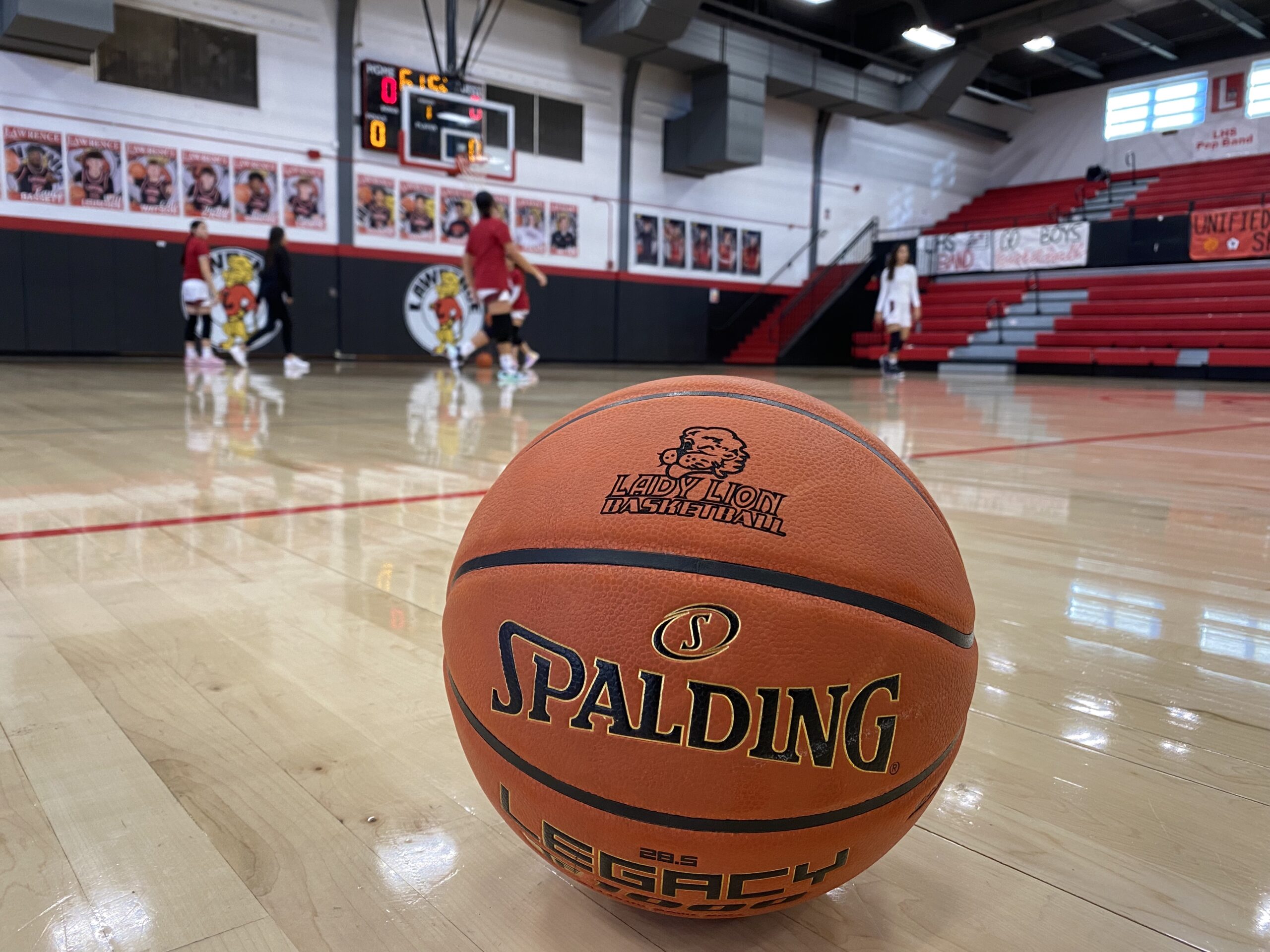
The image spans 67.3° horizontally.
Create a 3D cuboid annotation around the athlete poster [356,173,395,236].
[{"bbox_3d":[-4.944,-5.172,18.309,0.754,1.089,0.025,-5,9,-39],"label":"athlete poster"}]

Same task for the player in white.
[{"bbox_3d":[3.347,-2.090,12.191,0.520,1.680,0.380,0,7,-7],"label":"player in white"}]

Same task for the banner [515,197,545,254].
[{"bbox_3d":[-2.237,-5.383,20.538,0.754,1.089,0.025,-5,9,-39],"label":"banner"}]

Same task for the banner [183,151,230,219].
[{"bbox_3d":[-7.131,-4.830,15.883,0.732,1.068,0.030,-5,9,-38],"label":"banner"}]

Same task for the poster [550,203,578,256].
[{"bbox_3d":[-1.518,-5.254,20.343,0.710,1.081,0.030,-5,9,-38],"label":"poster"}]

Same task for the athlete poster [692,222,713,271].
[{"bbox_3d":[1.601,-5.480,22.823,0.710,1.099,0.030,-5,9,-38],"label":"athlete poster"}]

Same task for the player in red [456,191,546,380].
[{"bbox_3d":[-1.283,-1.807,9.104,0.600,1.700,0.720,8,10,43],"label":"player in red"}]

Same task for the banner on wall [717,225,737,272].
[{"bbox_3d":[2.364,-5.759,24.326,0.681,1.133,0.025,-5,9,-39],"label":"banner on wall"}]

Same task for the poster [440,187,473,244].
[{"bbox_3d":[-3.599,-5.268,19.418,0.754,1.089,0.025,-5,9,-39],"label":"poster"}]

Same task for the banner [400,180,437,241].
[{"bbox_3d":[-4.282,-5.213,18.856,0.754,1.089,0.025,-5,9,-39],"label":"banner"}]

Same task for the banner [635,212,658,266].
[{"bbox_3d":[0.266,-5.383,21.761,0.710,1.102,0.030,-5,9,-38],"label":"banner"}]

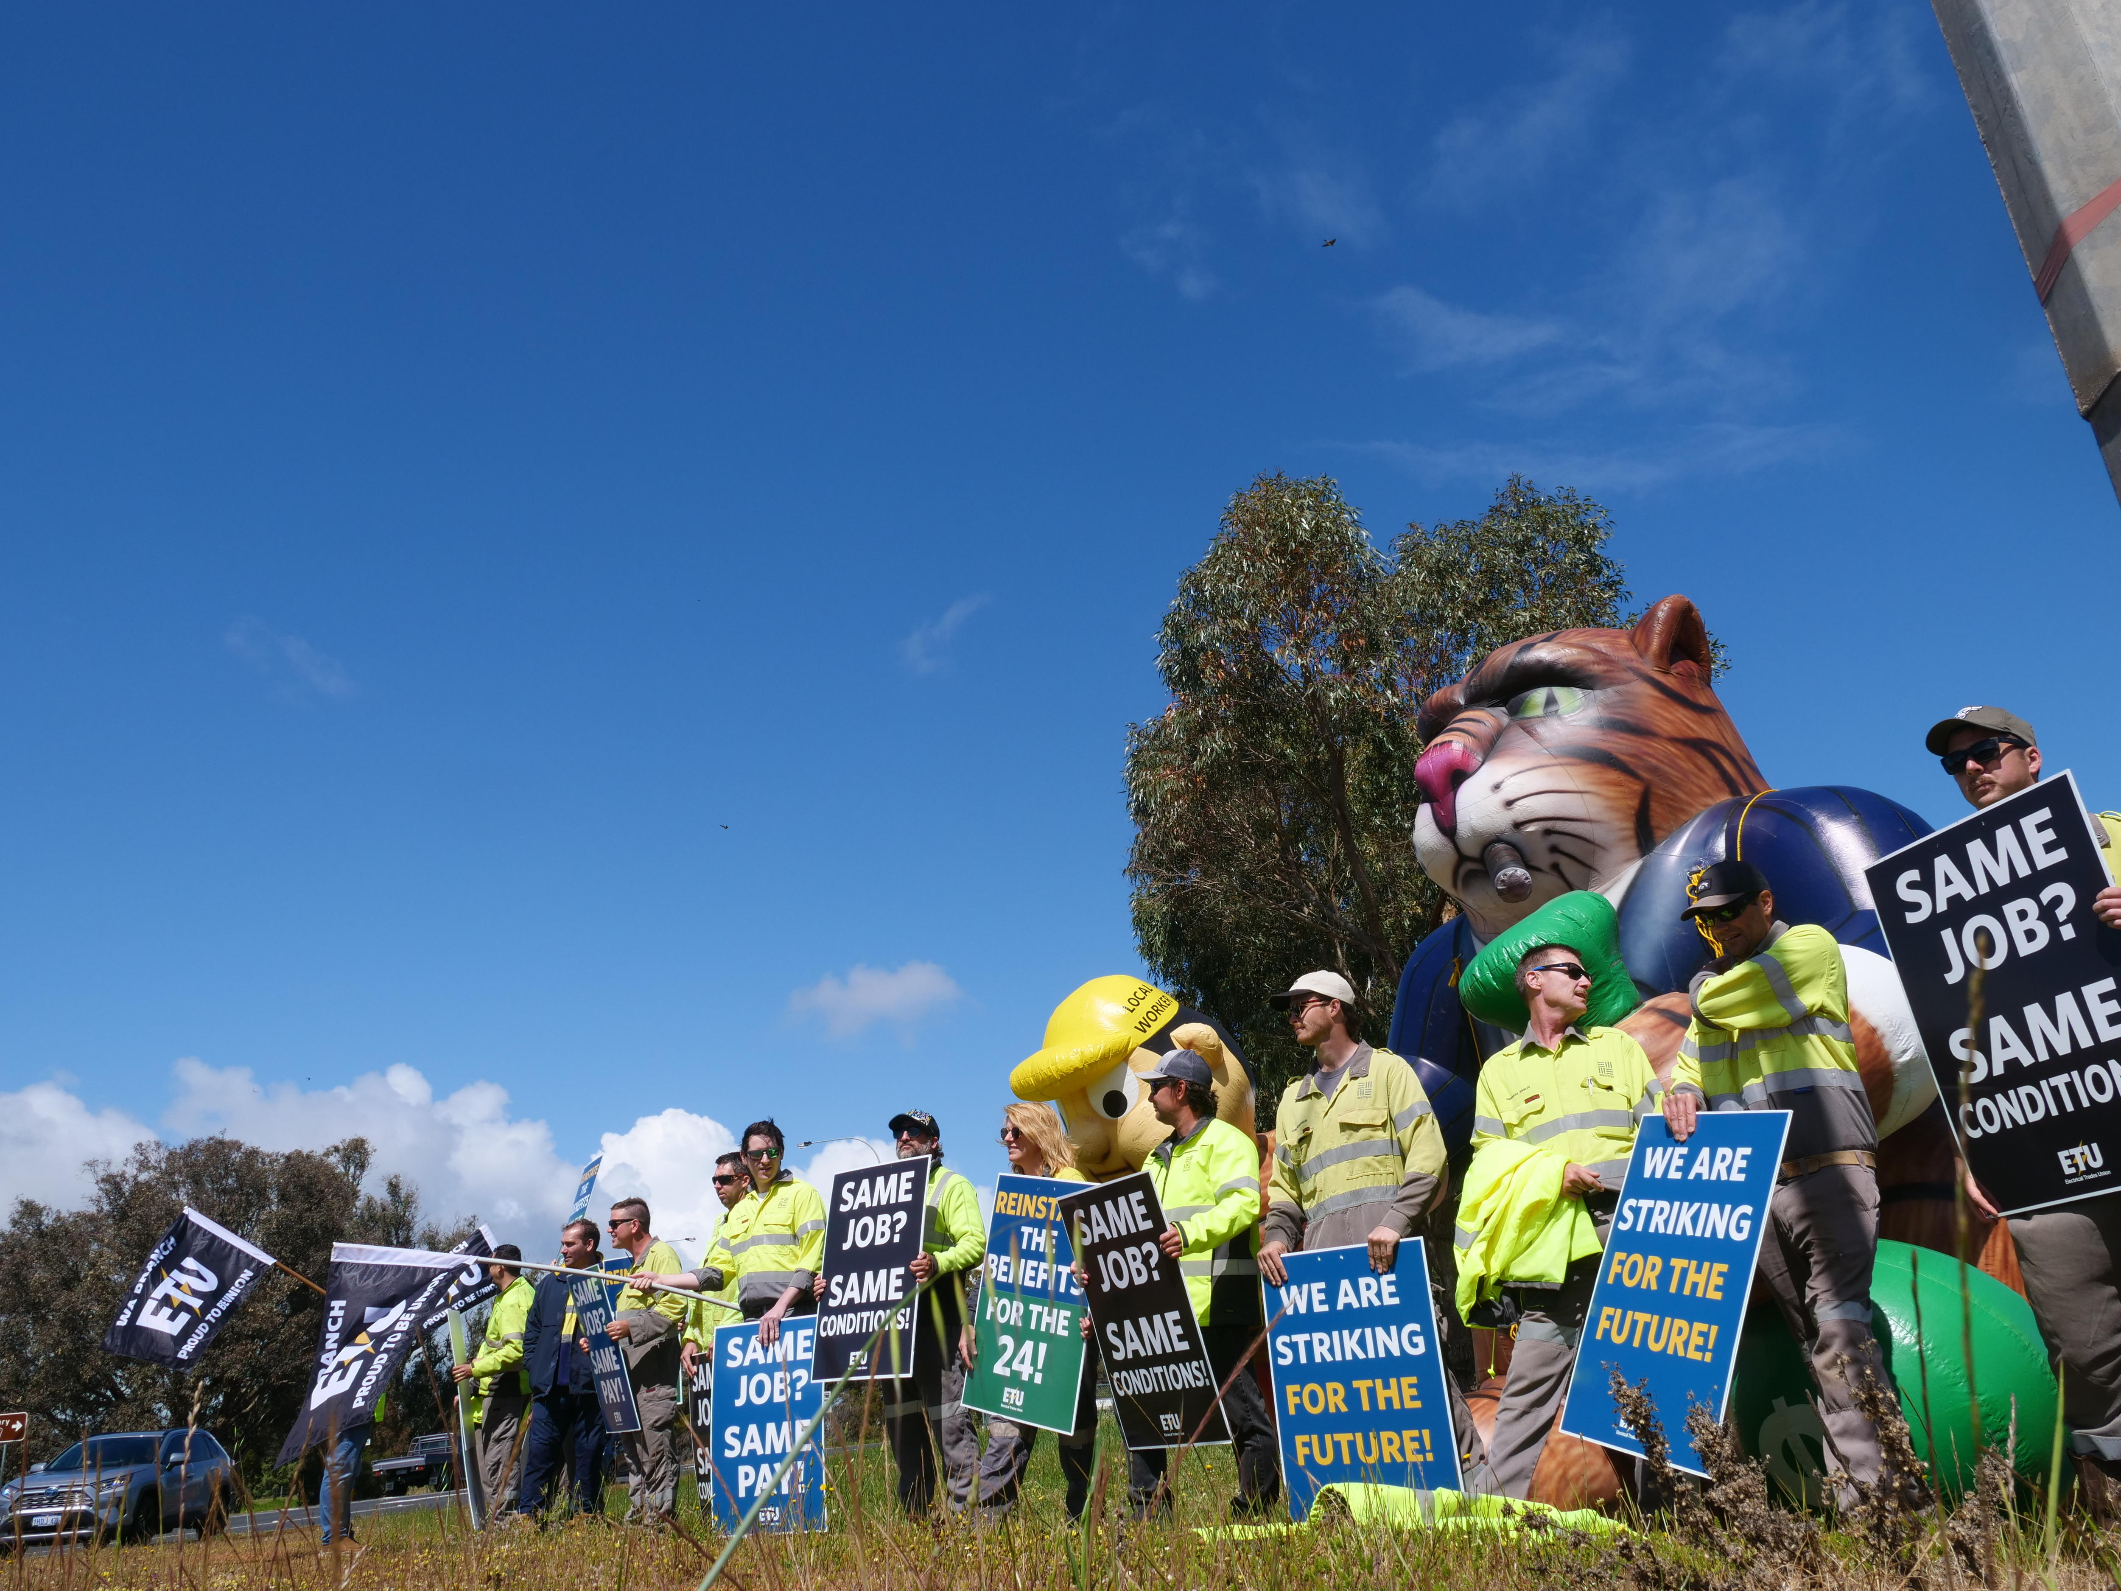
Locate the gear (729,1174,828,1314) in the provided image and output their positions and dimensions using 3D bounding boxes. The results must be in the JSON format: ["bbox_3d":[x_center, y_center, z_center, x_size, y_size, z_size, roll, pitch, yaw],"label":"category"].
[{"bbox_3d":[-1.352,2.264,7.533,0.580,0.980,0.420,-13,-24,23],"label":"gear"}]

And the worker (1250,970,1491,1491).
[{"bbox_3d":[1.075,1.505,5.664,0.640,1.820,0.450,-20,-27,36],"label":"worker"}]

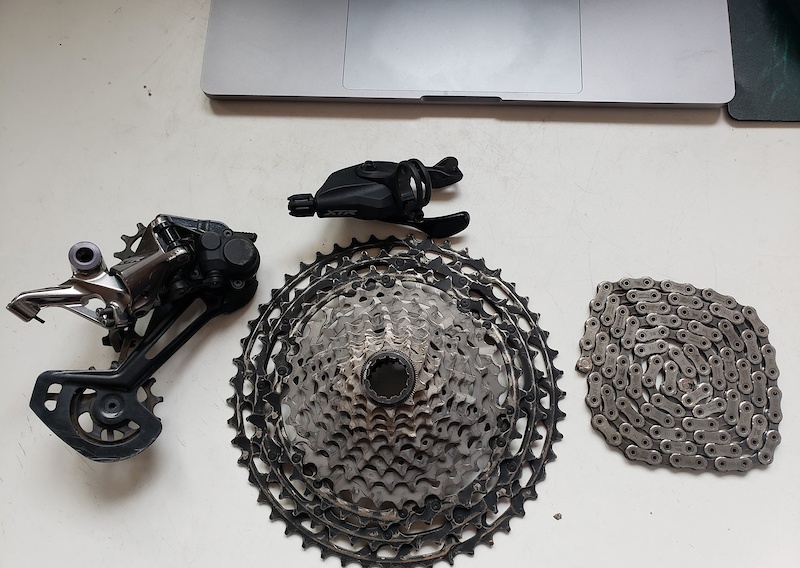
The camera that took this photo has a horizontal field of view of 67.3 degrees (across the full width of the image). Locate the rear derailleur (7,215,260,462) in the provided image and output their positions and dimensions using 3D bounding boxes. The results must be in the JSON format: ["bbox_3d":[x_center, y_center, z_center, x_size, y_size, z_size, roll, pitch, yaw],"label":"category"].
[{"bbox_3d":[-0.164,0.016,0.362,0.122,0.058,0.161,33,80,9],"label":"rear derailleur"}]

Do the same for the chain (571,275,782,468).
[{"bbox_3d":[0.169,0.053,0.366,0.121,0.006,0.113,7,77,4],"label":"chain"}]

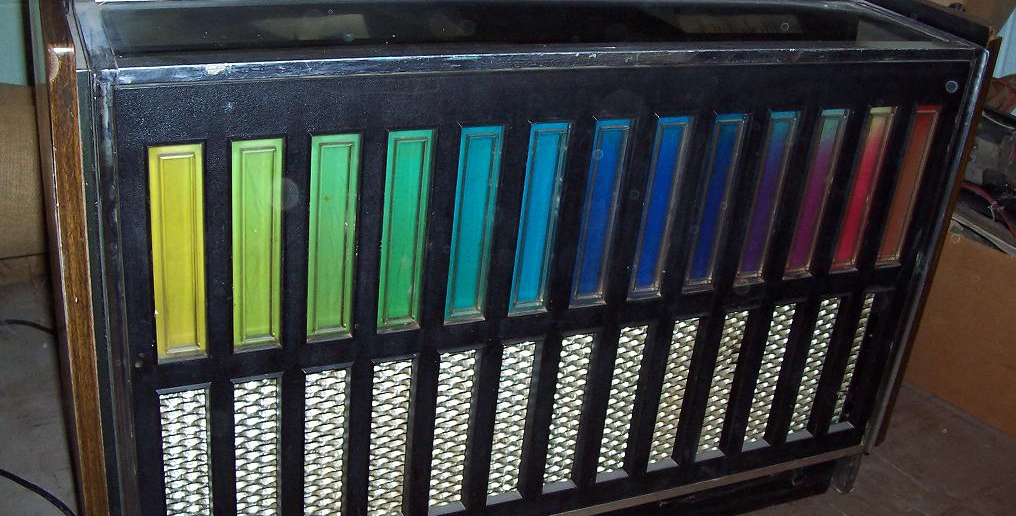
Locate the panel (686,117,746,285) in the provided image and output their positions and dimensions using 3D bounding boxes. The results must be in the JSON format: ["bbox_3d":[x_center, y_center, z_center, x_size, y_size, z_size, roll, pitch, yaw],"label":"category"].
[{"bbox_3d":[0.227,-0.060,1.185,0.044,0.206,0.018,-6,27,-24],"label":"panel"}]

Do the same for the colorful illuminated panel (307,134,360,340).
[{"bbox_3d":[-0.163,-0.017,1.008,0.044,0.206,0.018,-6,27,-24],"label":"colorful illuminated panel"}]

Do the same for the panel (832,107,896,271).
[{"bbox_3d":[0.417,-0.078,1.273,0.044,0.206,0.018,-6,27,-24],"label":"panel"}]

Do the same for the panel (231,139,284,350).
[{"bbox_3d":[-0.226,-0.009,0.981,0.044,0.206,0.018,-6,27,-24],"label":"panel"}]

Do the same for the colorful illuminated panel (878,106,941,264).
[{"bbox_3d":[0.480,-0.085,1.302,0.044,0.206,0.018,-6,27,-24],"label":"colorful illuminated panel"}]

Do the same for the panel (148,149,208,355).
[{"bbox_3d":[-0.288,-0.001,0.952,0.044,0.206,0.018,-6,27,-24],"label":"panel"}]

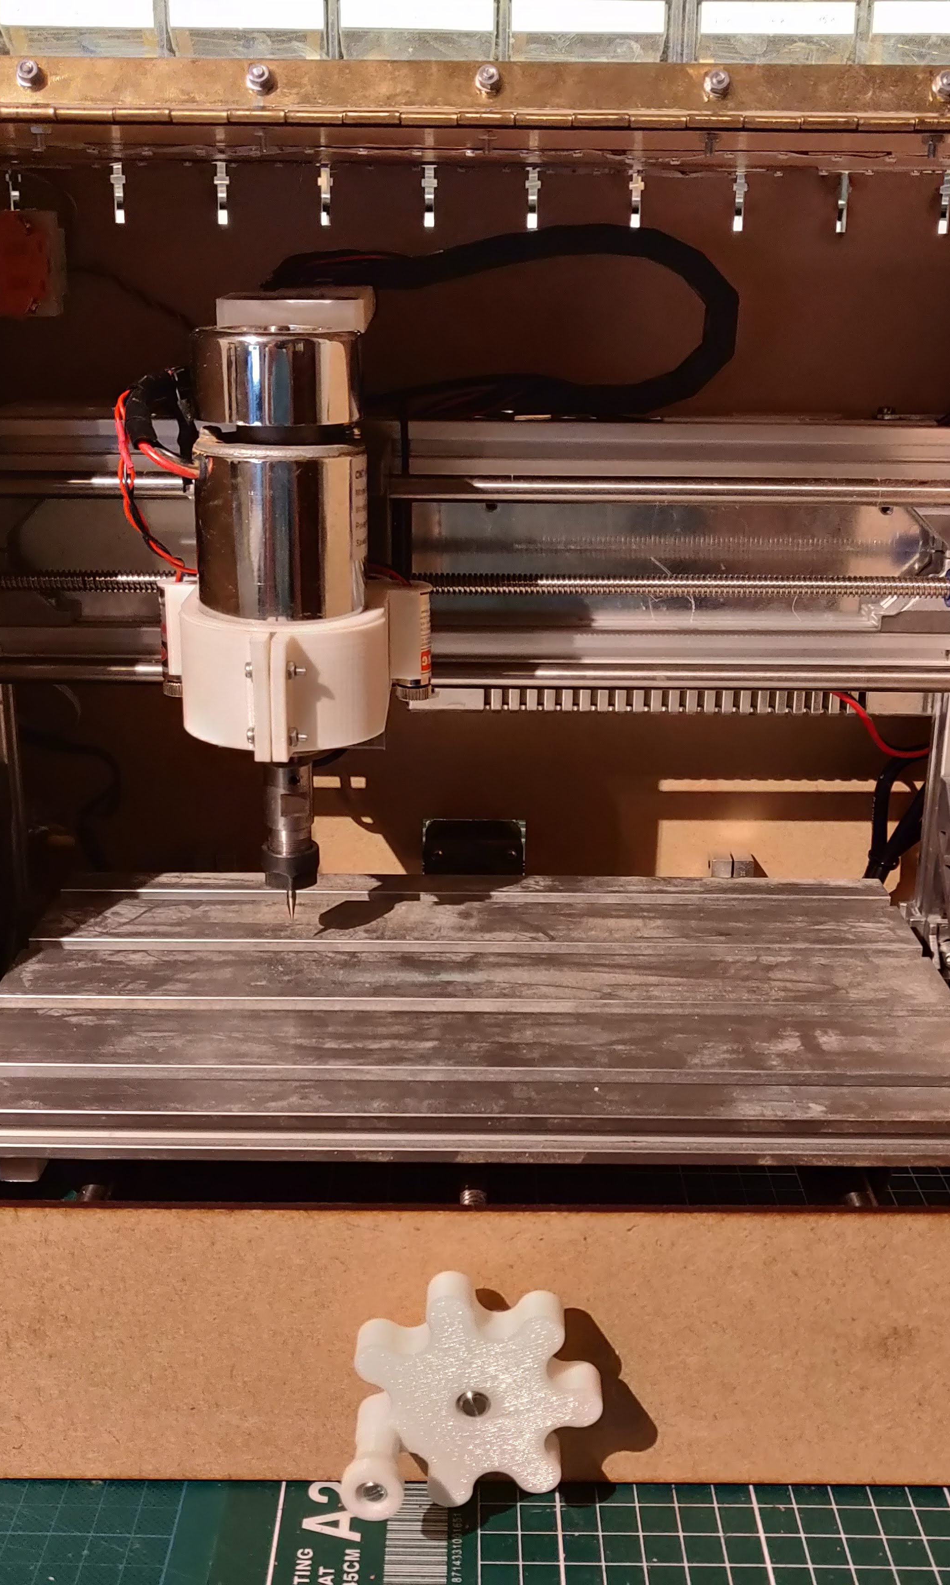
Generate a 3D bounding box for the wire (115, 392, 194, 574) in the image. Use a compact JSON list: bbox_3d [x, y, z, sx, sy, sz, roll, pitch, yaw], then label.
[{"bbox_3d":[-0.100,-0.097,0.477,0.026,0.058,0.027,0,18,1],"label":"wire"}]

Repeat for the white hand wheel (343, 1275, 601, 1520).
[{"bbox_3d":[0.001,0.147,0.362,0.061,0.060,0.025,0,18,1],"label":"white hand wheel"}]

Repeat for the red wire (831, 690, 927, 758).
[{"bbox_3d":[0.167,-0.028,0.630,0.041,0.029,0.020,0,18,1],"label":"red wire"}]

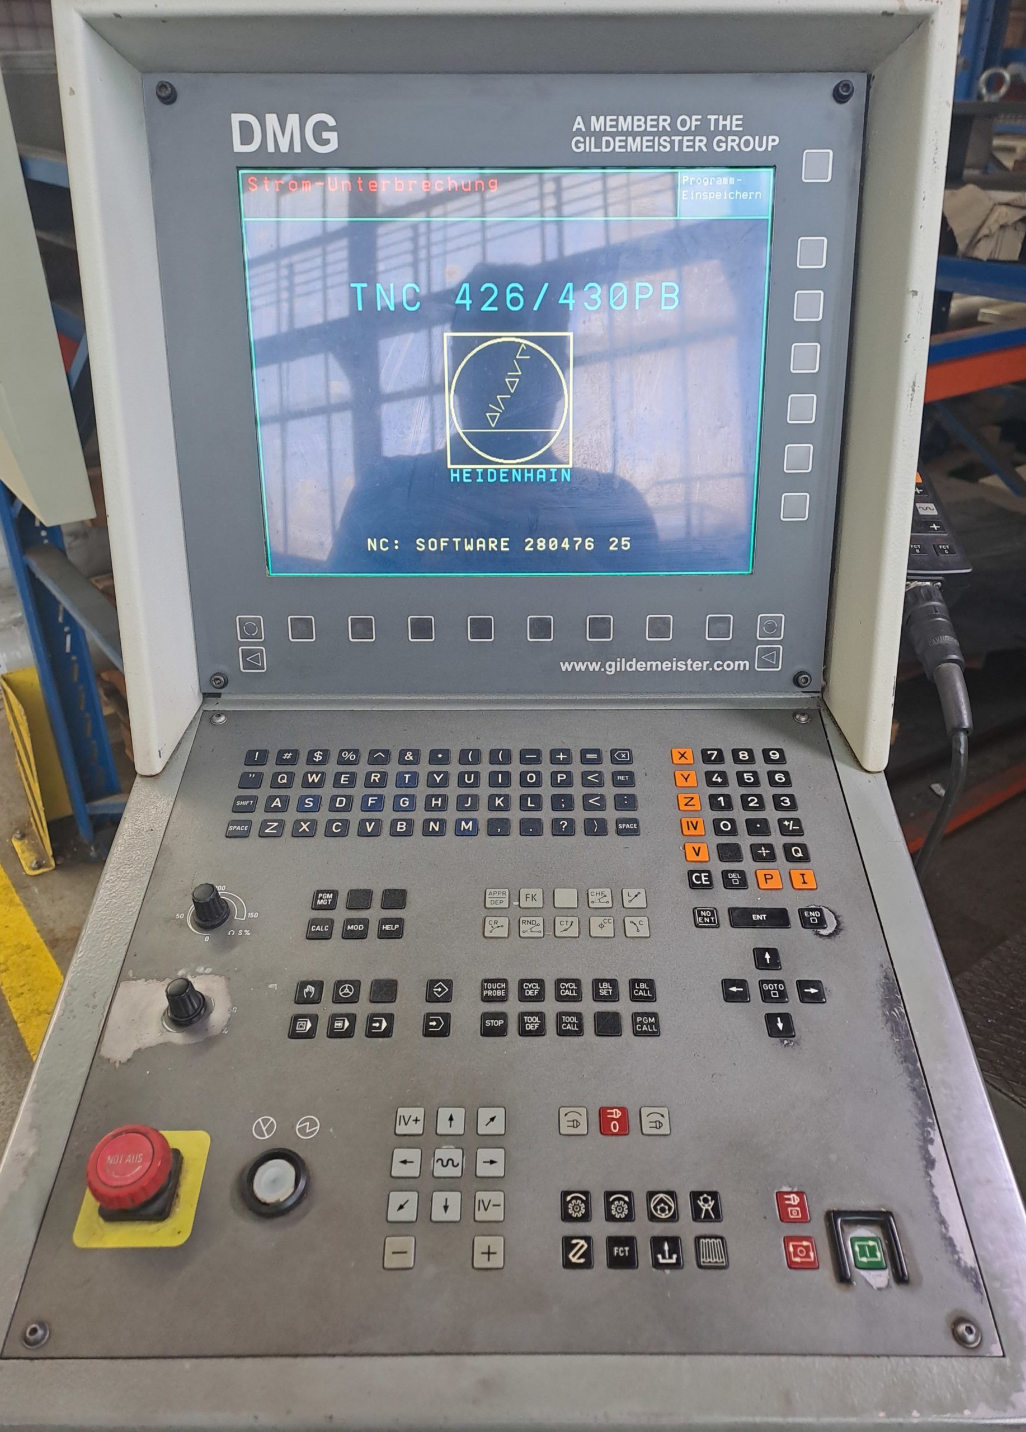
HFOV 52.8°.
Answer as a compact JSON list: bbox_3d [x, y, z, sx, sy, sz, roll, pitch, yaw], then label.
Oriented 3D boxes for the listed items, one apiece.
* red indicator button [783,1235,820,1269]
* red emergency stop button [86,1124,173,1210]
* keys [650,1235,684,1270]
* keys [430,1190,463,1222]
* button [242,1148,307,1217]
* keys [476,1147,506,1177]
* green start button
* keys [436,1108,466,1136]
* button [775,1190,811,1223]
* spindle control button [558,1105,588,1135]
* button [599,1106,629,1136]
[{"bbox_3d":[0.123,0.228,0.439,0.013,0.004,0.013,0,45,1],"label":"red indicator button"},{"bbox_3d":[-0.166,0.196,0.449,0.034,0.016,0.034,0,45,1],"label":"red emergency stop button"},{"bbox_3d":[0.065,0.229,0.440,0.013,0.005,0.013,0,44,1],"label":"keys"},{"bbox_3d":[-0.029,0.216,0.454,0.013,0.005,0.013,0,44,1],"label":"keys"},{"bbox_3d":[-0.106,0.208,0.461,0.030,0.008,0.030,0,44,1],"label":"button"},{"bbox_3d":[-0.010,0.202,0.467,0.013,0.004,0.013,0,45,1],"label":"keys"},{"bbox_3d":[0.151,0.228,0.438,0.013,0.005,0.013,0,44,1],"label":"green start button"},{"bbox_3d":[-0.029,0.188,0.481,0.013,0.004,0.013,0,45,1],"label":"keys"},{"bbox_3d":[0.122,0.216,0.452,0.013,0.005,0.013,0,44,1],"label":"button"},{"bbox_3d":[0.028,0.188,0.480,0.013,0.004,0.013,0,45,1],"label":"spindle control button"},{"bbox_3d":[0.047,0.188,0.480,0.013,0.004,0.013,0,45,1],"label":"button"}]

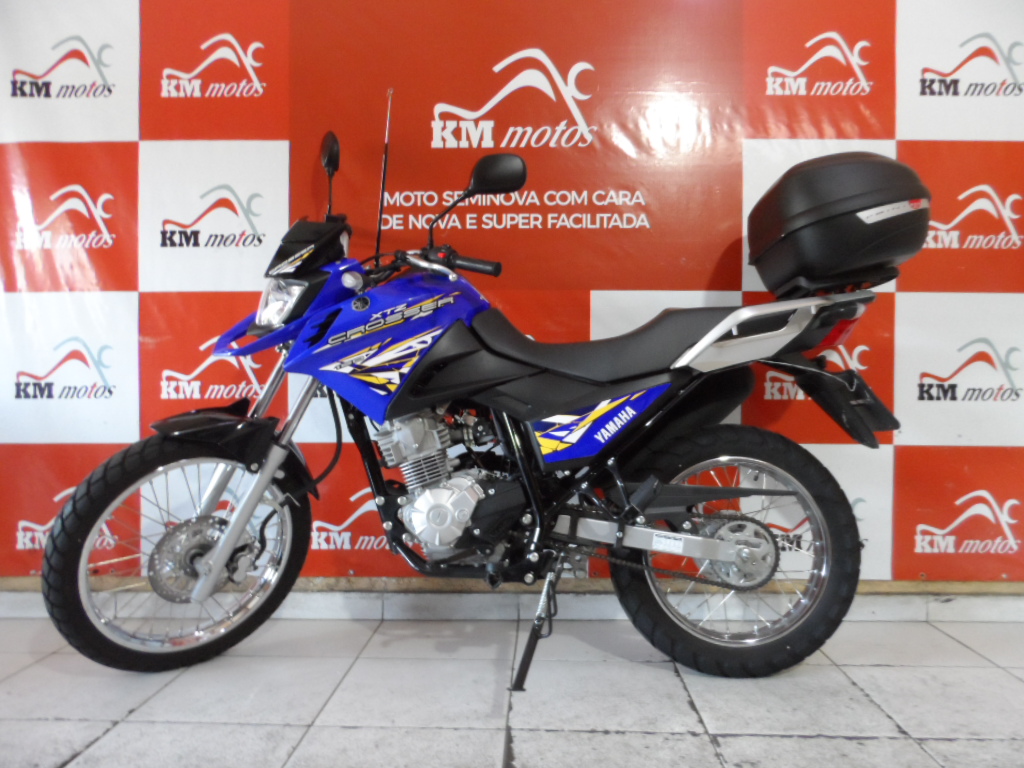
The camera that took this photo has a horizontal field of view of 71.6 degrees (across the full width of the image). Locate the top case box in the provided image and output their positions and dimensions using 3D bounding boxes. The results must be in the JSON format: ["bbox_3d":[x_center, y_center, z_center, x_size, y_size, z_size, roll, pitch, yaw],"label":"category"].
[{"bbox_3d":[0.821,-0.394,1.890,0.395,0.315,0.425,-11,-9,-1],"label":"top case box"}]

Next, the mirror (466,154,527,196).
[{"bbox_3d":[-0.031,-0.484,1.635,0.145,0.095,0.050,7,6,30],"label":"mirror"}]

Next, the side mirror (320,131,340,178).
[{"bbox_3d":[-0.542,-0.690,2.120,0.050,0.110,0.145,1,6,-26],"label":"side mirror"}]

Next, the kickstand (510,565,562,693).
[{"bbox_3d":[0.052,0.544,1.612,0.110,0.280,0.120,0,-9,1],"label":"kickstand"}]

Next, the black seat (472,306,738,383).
[{"bbox_3d":[0.235,-0.088,1.847,0.680,0.190,0.265,0,-9,1],"label":"black seat"}]

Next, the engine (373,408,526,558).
[{"bbox_3d":[-0.150,0.251,1.816,0.375,0.375,0.300,0,-9,1],"label":"engine"}]

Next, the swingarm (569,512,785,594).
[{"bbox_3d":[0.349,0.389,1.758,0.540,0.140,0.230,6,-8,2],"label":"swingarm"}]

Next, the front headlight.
[{"bbox_3d":[-0.578,-0.198,1.770,0.090,0.120,0.165,-3,15,-43],"label":"front headlight"}]

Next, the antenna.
[{"bbox_3d":[-0.327,-0.529,1.804,0.012,0.430,0.012,-4,16,-43],"label":"antenna"}]

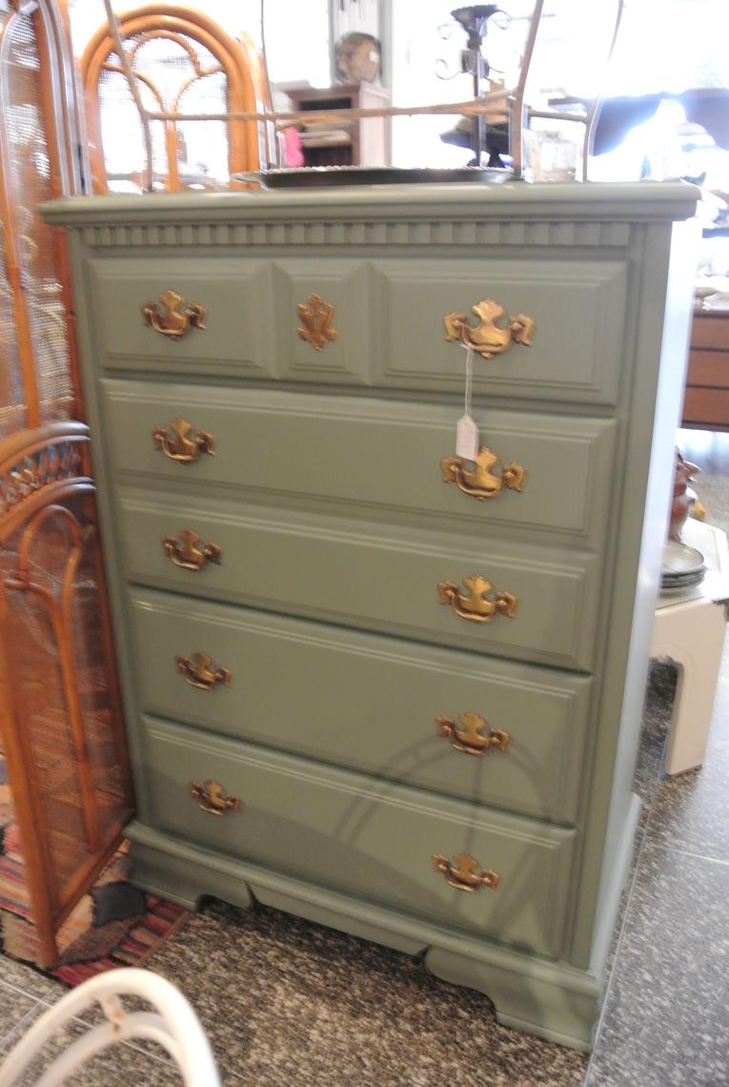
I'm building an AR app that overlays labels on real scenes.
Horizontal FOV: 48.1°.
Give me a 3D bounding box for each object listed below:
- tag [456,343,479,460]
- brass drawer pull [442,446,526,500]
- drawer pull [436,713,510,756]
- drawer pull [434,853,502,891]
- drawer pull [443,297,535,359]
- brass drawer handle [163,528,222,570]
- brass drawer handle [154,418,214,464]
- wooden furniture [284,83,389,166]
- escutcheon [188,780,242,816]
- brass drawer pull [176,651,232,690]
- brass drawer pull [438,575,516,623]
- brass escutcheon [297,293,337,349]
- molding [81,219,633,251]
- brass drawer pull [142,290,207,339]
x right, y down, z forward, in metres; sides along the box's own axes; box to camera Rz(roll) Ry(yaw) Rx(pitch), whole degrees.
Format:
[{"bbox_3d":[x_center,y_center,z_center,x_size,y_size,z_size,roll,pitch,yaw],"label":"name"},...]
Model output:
[{"bbox_3d":[0.128,-0.173,1.016,0.027,0.148,0.006,9,23,23],"label":"tag"},{"bbox_3d":[0.150,-0.088,1.048,0.112,0.071,0.022,9,23,23],"label":"brass drawer pull"},{"bbox_3d":[0.158,0.287,1.220,0.116,0.072,0.025,8,22,23],"label":"drawer pull"},{"bbox_3d":[0.157,0.520,1.280,0.112,0.070,0.022,9,23,23],"label":"drawer pull"},{"bbox_3d":[0.146,-0.258,0.984,0.112,0.071,0.022,9,23,23],"label":"drawer pull"},{"bbox_3d":[-0.283,0.014,1.330,0.116,0.072,0.025,8,22,23],"label":"brass drawer handle"},{"bbox_3d":[-0.285,-0.156,1.267,0.116,0.072,0.025,8,22,23],"label":"brass drawer handle"},{"bbox_3d":[-0.119,-1.325,4.351,0.400,1.910,0.345,8,22,23],"label":"wooden furniture"},{"bbox_3d":[-0.278,0.467,1.499,0.116,0.072,0.025,8,22,23],"label":"escutcheon"},{"bbox_3d":[-0.281,0.222,1.408,0.116,0.072,0.025,8,22,23],"label":"brass drawer pull"},{"bbox_3d":[0.156,0.079,1.143,0.116,0.072,0.025,8,22,23],"label":"brass drawer pull"},{"bbox_3d":[-0.064,-0.293,1.078,0.056,0.072,0.009,9,23,23],"label":"brass escutcheon"},{"bbox_3d":[-0.054,-0.398,1.057,0.771,0.029,0.016,9,23,23],"label":"molding"},{"bbox_3d":[-0.288,-0.331,1.193,0.115,0.072,0.025,9,23,22],"label":"brass drawer pull"}]

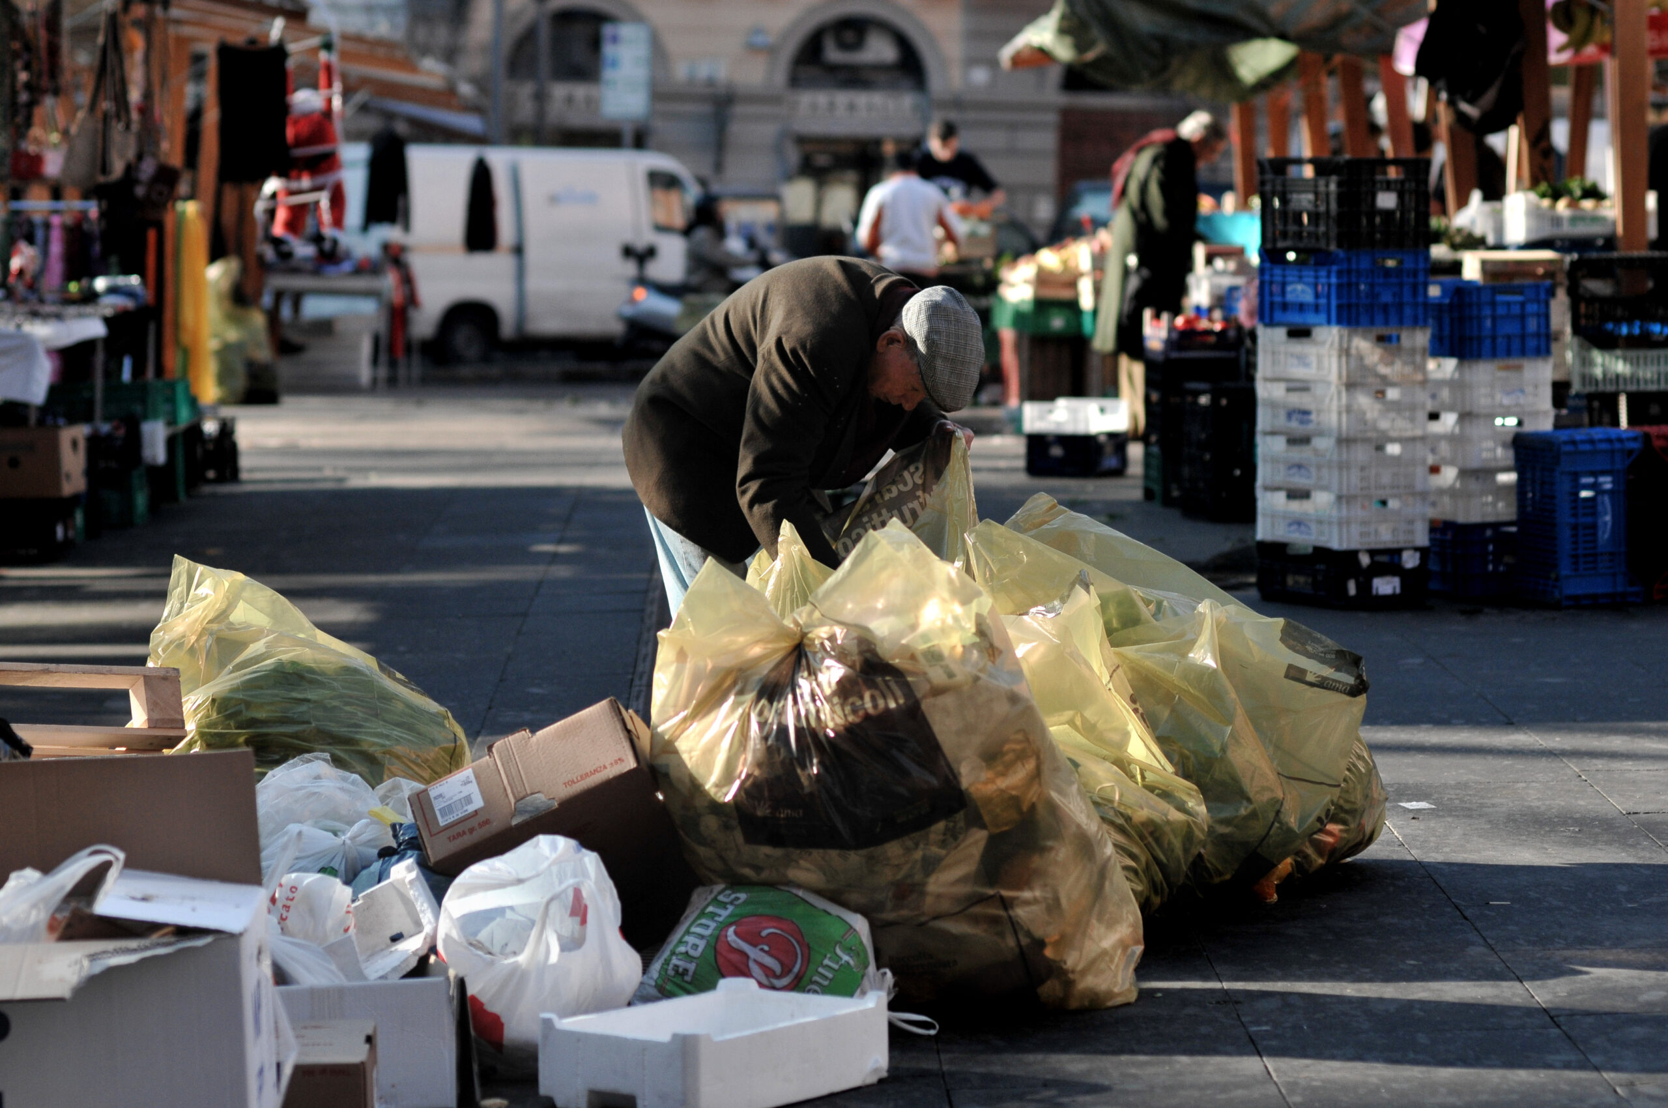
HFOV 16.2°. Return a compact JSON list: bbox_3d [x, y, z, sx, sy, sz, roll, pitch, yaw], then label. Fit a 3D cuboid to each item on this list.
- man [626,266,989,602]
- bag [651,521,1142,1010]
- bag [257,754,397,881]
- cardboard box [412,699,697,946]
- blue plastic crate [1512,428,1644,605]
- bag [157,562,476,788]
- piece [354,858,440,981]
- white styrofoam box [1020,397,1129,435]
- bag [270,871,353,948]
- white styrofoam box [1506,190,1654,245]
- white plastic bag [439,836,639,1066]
[{"bbox_3d":[-0.053,0.048,11.053,0.620,1.230,0.540,1,4,10],"label":"man"},{"bbox_3d":[0.110,0.346,10.171,0.810,0.770,0.680,0,4,3],"label":"bag"},{"bbox_3d":[-0.966,0.511,11.100,0.280,0.260,0.250,0,4,0],"label":"bag"},{"bbox_3d":[-0.482,0.500,10.250,0.398,0.297,0.209,-26,37,5],"label":"cardboard box"},{"bbox_3d":[2.243,-0.105,17.852,0.280,0.505,0.320,-2,5,-25],"label":"blue plastic crate"},{"bbox_3d":[-1.138,0.270,12.750,0.700,0.530,0.550,0,4,0],"label":"bag"},{"bbox_3d":[-0.701,0.587,9.400,0.155,0.160,0.110,-28,-21,-5],"label":"piece"},{"bbox_3d":[0.987,-0.566,24.200,0.310,0.145,0.450,1,4,19],"label":"white styrofoam box"},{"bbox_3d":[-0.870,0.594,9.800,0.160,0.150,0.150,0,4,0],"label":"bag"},{"bbox_3d":[2.581,-1.160,20.400,0.500,0.165,0.300,-1,4,-15],"label":"white styrofoam box"},{"bbox_3d":[-0.472,0.616,9.387,0.305,0.350,0.290,0,4,3],"label":"white plastic bag"}]

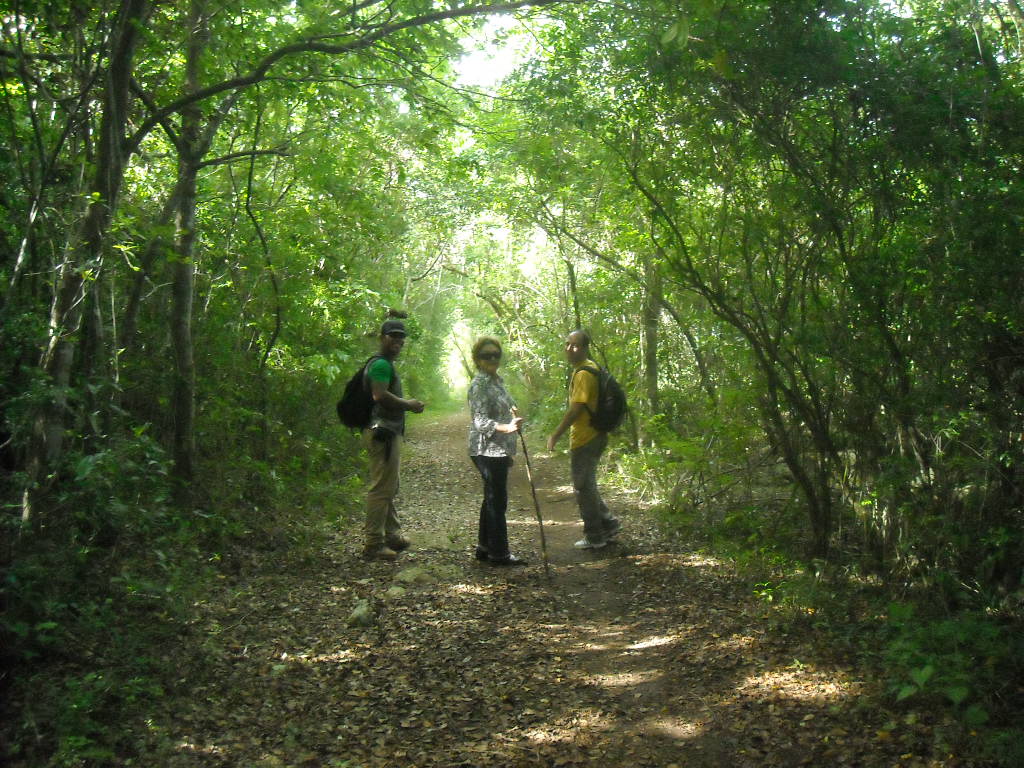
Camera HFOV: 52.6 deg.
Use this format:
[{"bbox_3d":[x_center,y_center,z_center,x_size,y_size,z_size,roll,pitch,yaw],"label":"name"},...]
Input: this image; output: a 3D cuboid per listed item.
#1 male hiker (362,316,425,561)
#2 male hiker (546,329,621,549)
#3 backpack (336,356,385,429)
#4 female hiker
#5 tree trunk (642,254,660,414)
[{"bbox_3d":[-0.880,0.410,7.700,0.460,1.790,0.500,0,1,2],"label":"male hiker"},{"bbox_3d":[0.565,0.430,8.150,0.550,1.730,0.500,0,1,12],"label":"male hiker"},{"bbox_3d":[-1.130,0.065,7.700,0.330,0.520,0.340,0,1,3],"label":"backpack"},{"bbox_3d":[-0.110,0.485,7.400,0.410,1.640,0.480,0,1,22],"label":"female hiker"},{"bbox_3d":[2.050,-0.720,15.000,0.240,2.400,0.240,0,1,0],"label":"tree trunk"}]

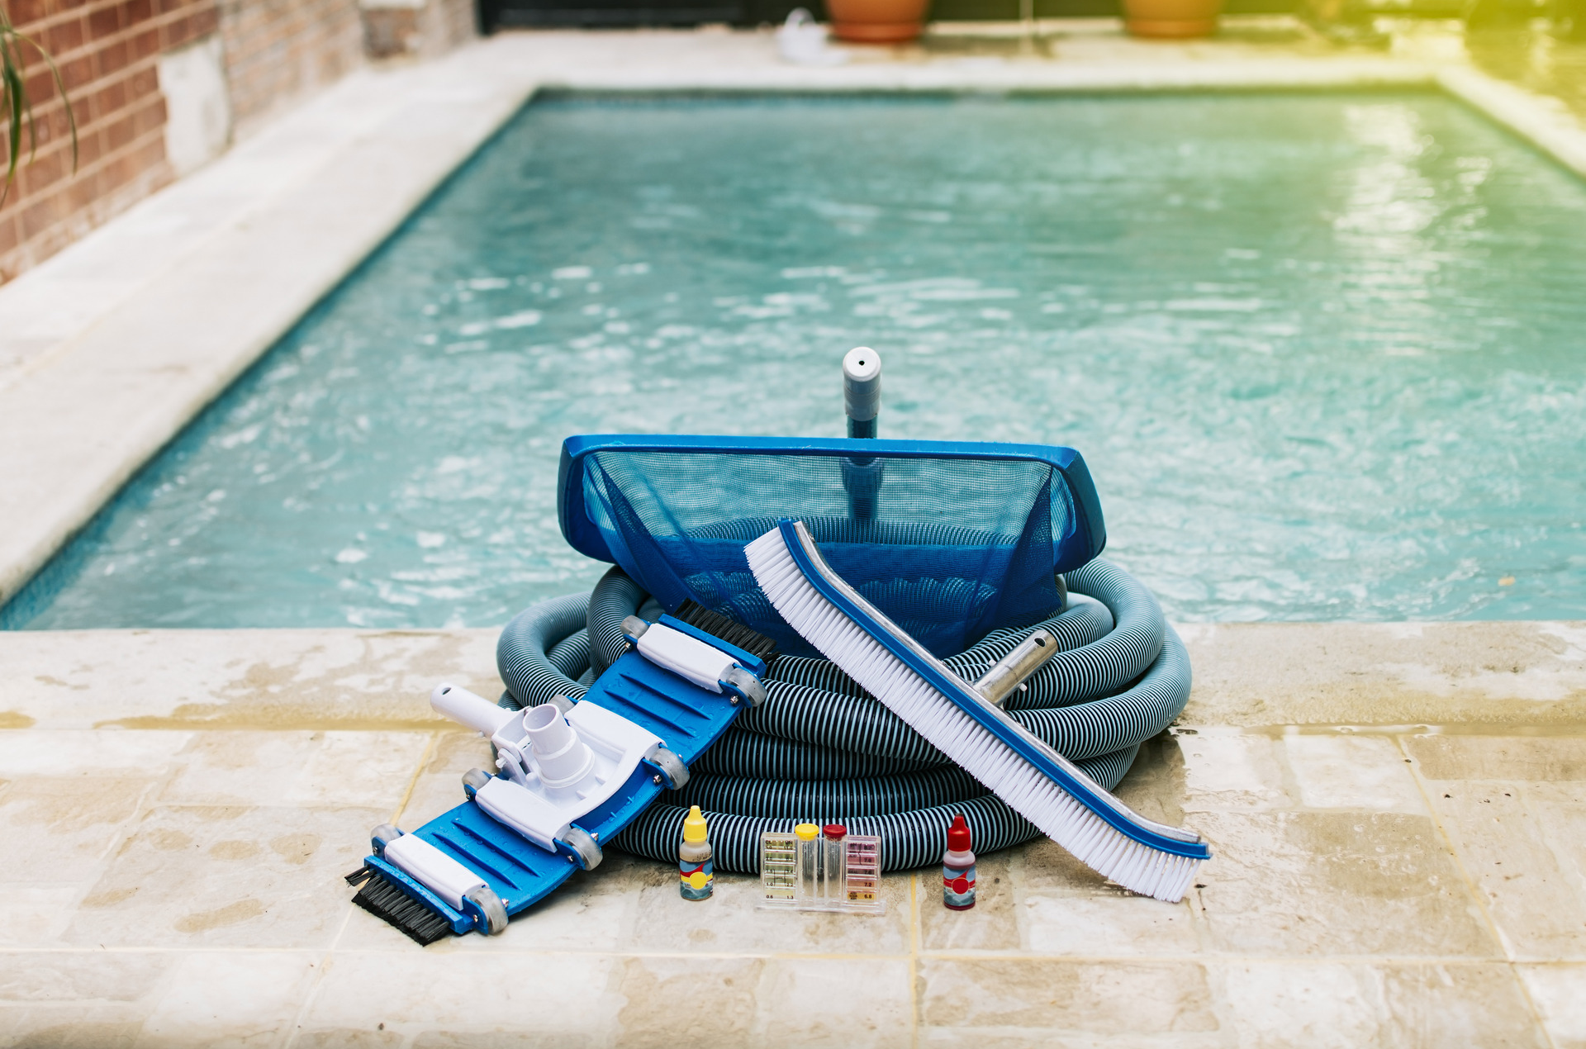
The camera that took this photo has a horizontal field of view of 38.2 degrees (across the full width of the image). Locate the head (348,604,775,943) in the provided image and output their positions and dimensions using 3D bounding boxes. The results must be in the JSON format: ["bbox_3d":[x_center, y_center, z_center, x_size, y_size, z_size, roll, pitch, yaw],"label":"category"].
[{"bbox_3d":[-0.204,0.167,1.791,0.271,0.091,0.364,21,51,43],"label":"head"}]

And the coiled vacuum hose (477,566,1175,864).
[{"bbox_3d":[0.037,0.106,1.944,0.583,0.180,0.545,0,19,0],"label":"coiled vacuum hose"}]

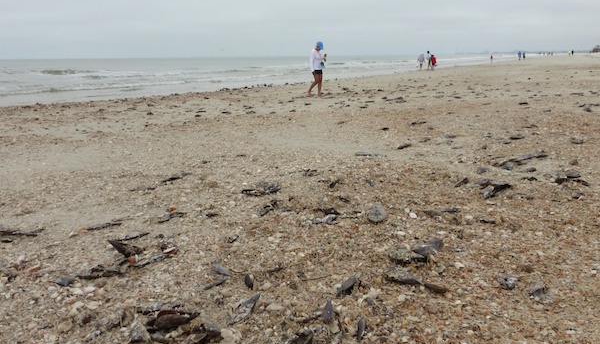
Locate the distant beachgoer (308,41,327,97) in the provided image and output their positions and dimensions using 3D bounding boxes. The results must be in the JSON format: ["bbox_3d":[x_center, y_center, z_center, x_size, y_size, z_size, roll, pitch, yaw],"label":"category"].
[{"bbox_3d":[0.523,-3.042,12.904,0.550,1.600,0.480,4,16,16],"label":"distant beachgoer"}]

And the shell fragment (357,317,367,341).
[{"bbox_3d":[0.234,0.600,1.646,0.032,0.030,0.115,4,15,16],"label":"shell fragment"}]

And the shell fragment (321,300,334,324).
[{"bbox_3d":[0.112,0.567,1.756,0.050,0.040,0.120,1,15,7],"label":"shell fragment"}]

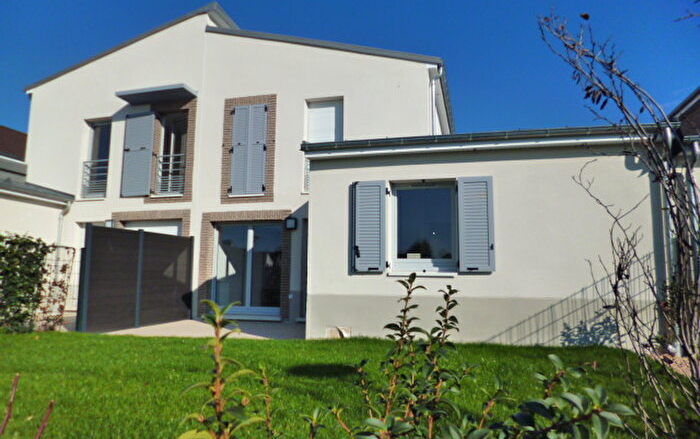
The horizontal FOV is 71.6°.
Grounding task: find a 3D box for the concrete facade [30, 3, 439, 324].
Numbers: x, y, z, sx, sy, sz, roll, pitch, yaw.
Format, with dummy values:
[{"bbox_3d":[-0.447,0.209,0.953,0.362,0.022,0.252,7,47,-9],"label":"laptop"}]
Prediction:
[{"bbox_3d":[-2.385,-1.082,15.586,11.200,7.700,8.400,-1,-6,14],"label":"concrete facade"}]

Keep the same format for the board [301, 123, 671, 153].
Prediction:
[{"bbox_3d":[1.645,-1.056,6.617,4.850,0.180,0.150,-1,-6,14],"label":"board"}]

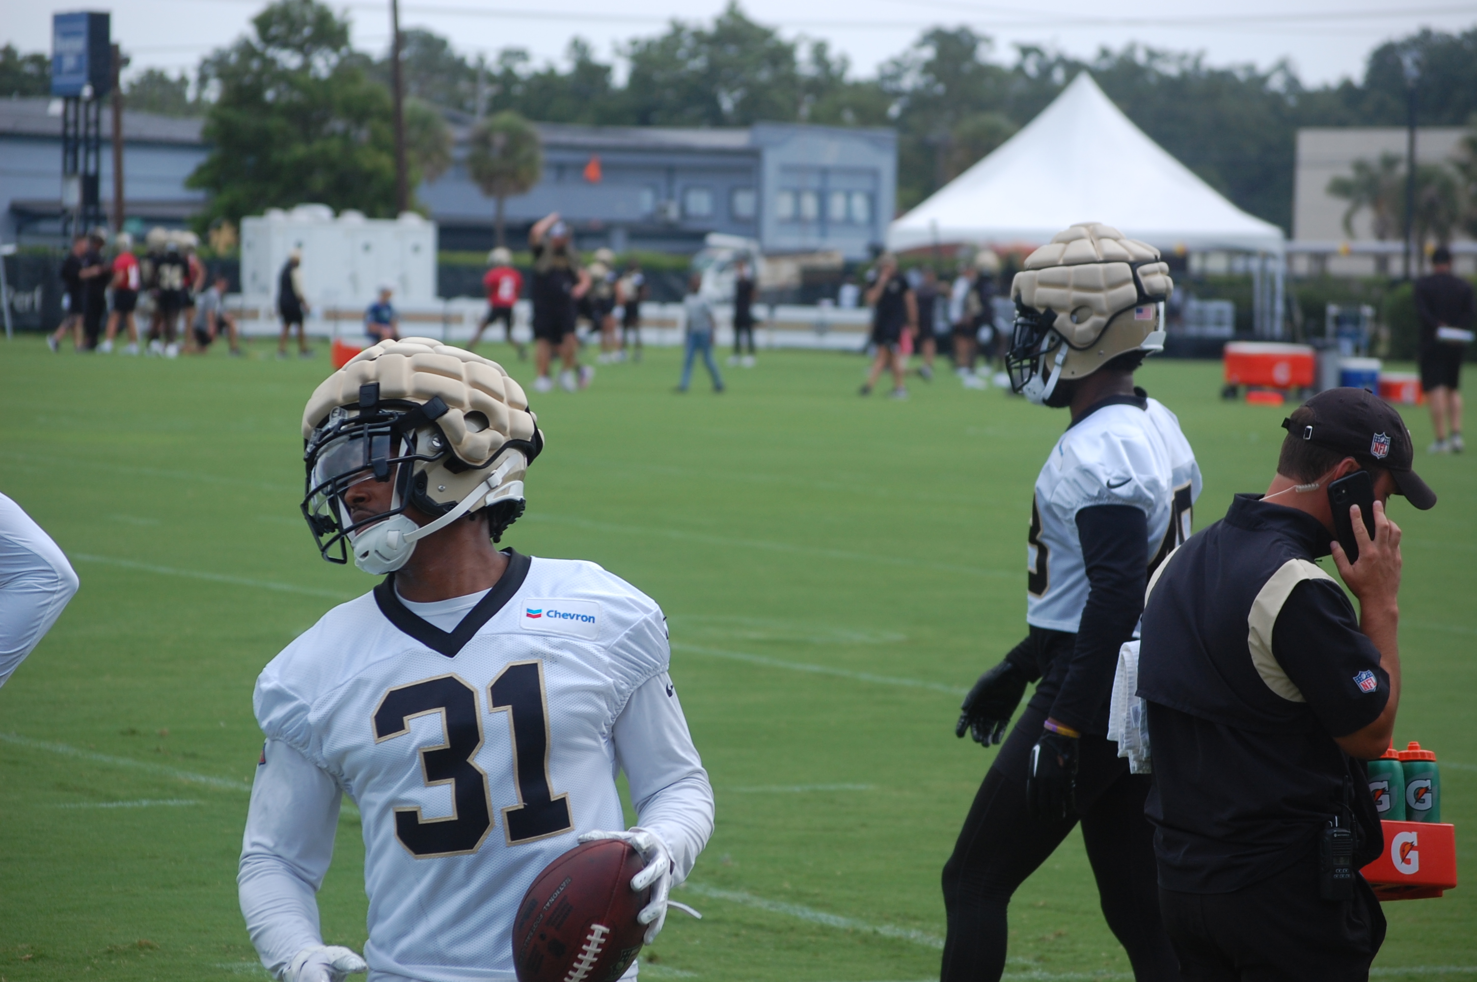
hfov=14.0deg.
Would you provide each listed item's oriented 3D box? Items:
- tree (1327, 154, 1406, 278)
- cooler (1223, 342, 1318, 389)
[{"bbox_3d":[23.549,-9.866,225.000,2.900,5.500,2.900,1,3,0],"label":"tree"},{"bbox_3d":[6.279,-1.466,71.200,1.060,0.540,0.500,2,3,-2],"label":"cooler"}]

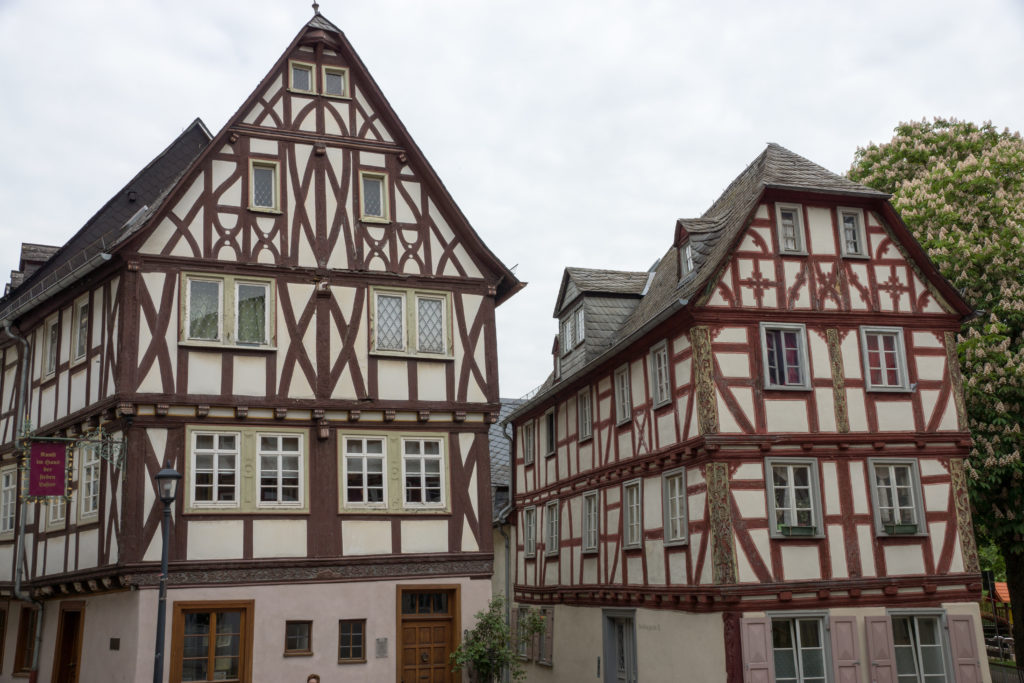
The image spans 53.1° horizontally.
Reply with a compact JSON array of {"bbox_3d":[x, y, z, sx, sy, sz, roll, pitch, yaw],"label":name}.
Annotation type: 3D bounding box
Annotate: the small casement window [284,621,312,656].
[{"bbox_3d":[-4.043,5.640,19.431,0.520,0.650,0.140,3,-14,-22],"label":"small casement window"}]

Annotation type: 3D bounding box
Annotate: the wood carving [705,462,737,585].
[{"bbox_3d":[3.724,3.229,18.176,0.274,2.094,0.280,1,-14,-15],"label":"wood carving"}]

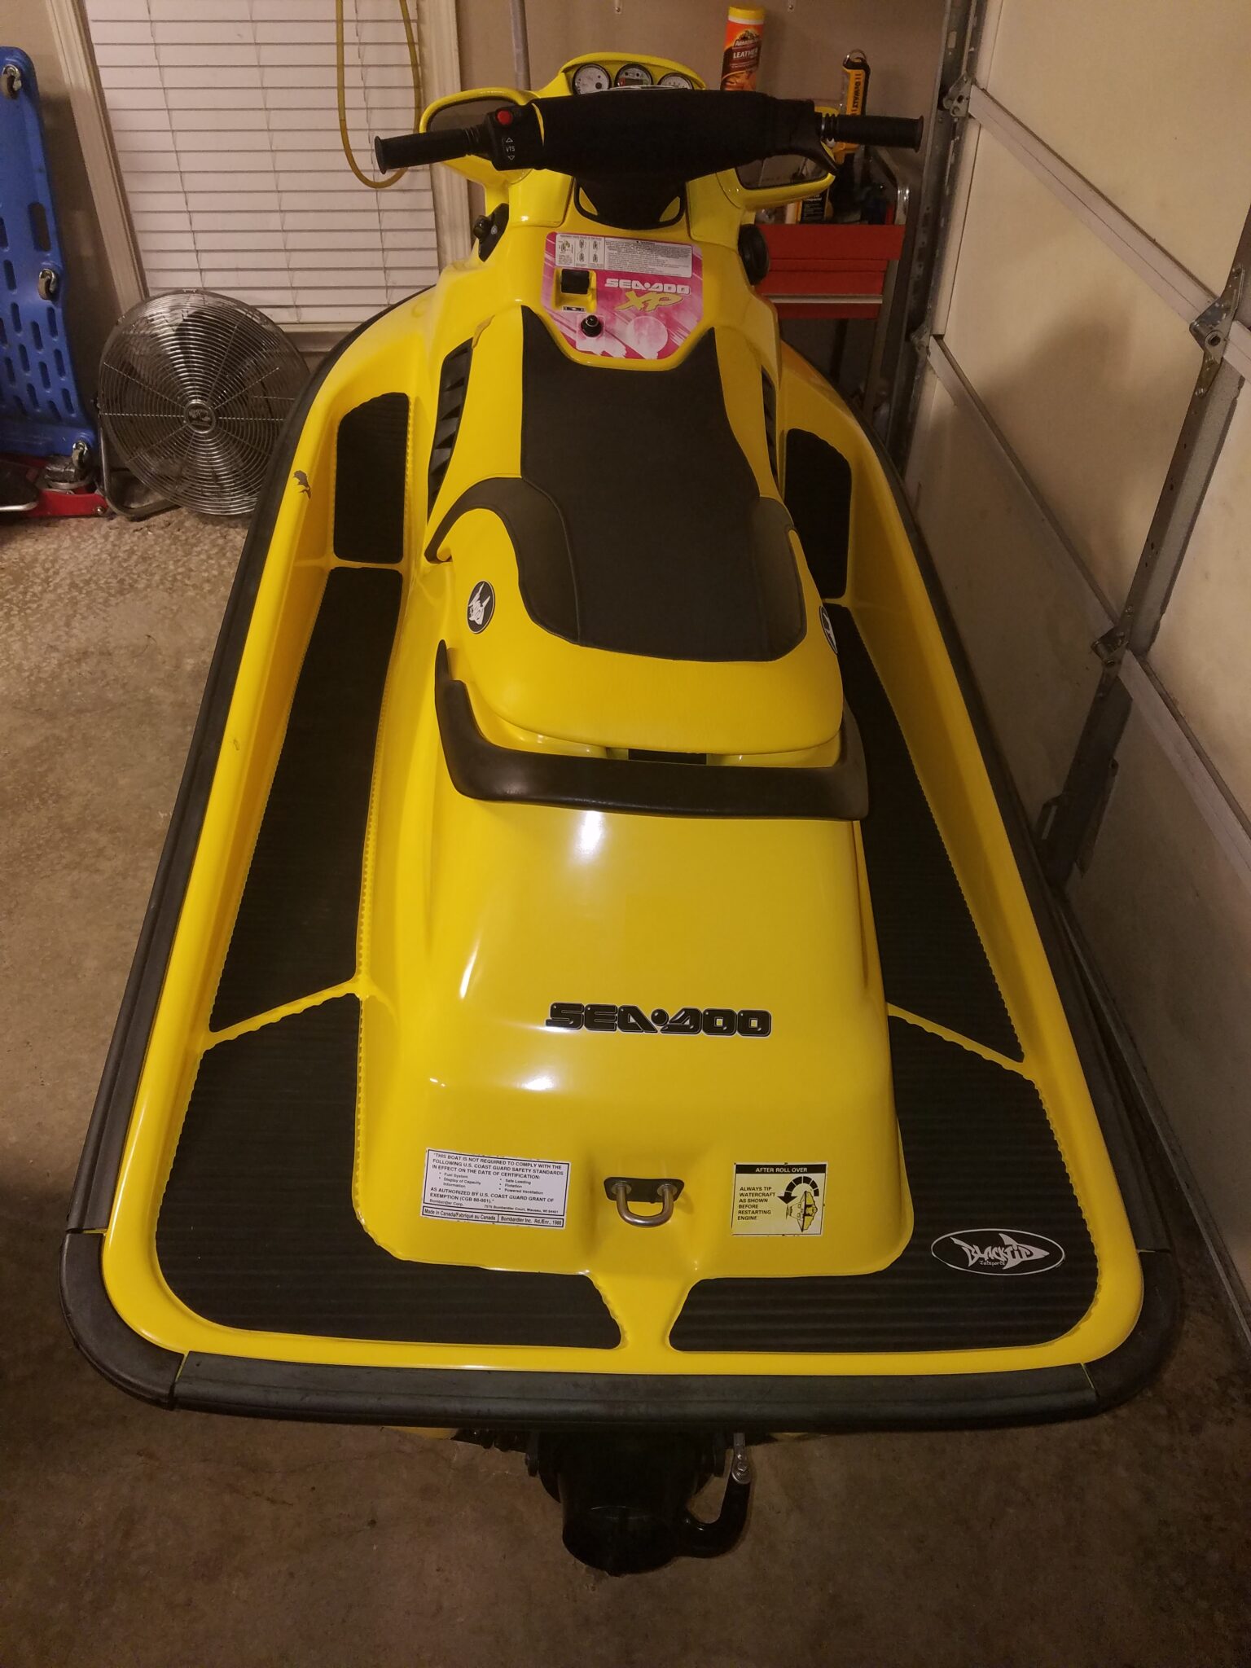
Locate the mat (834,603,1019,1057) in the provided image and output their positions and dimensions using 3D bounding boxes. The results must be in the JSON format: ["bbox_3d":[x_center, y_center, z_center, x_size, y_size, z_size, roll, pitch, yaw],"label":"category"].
[{"bbox_3d":[0.363,-0.067,1.810,0.151,0.020,0.974,3,42,-8],"label":"mat"}]

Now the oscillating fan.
[{"bbox_3d":[-1.119,-1.148,3.340,0.585,0.600,0.230,-3,40,-4],"label":"oscillating fan"}]

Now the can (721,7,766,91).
[{"bbox_3d":[0.256,-1.714,2.777,0.080,0.205,0.080,0,40,0],"label":"can"}]

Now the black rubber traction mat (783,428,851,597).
[{"bbox_3d":[0.343,-0.575,2.249,0.132,0.015,0.344,3,71,-8],"label":"black rubber traction mat"}]

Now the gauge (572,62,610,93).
[{"bbox_3d":[-0.050,-1.090,1.817,0.056,0.056,0.030,3,17,-8],"label":"gauge"}]

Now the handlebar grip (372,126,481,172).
[{"bbox_3d":[-0.251,-0.875,1.589,0.133,0.045,0.045,-15,46,-9],"label":"handlebar grip"}]

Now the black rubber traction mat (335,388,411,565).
[{"bbox_3d":[-0.435,-0.618,2.144,0.130,0.015,0.345,3,71,-8],"label":"black rubber traction mat"}]

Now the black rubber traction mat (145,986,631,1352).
[{"bbox_3d":[-0.238,0.334,1.298,0.457,0.015,0.385,3,52,-8],"label":"black rubber traction mat"}]

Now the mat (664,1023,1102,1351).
[{"bbox_3d":[0.267,0.366,1.364,0.468,0.015,0.383,3,52,-8],"label":"mat"}]

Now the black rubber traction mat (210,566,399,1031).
[{"bbox_3d":[-0.399,-0.112,1.708,0.151,0.020,0.974,3,42,-8],"label":"black rubber traction mat"}]

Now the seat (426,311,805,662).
[{"bbox_3d":[0.006,-0.425,1.592,0.420,0.200,0.830,3,42,-8],"label":"seat"}]

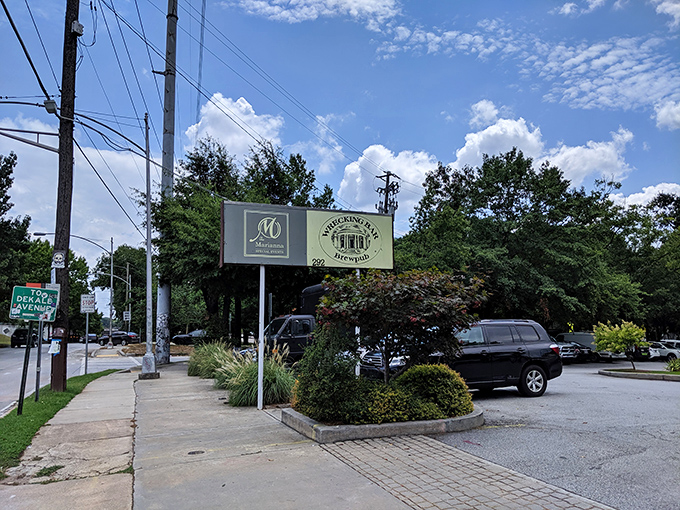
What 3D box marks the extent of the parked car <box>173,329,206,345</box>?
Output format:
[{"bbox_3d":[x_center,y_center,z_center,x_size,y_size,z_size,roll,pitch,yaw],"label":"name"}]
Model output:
[{"bbox_3d":[-13.433,7.813,50.000,4.700,1.450,1.830,1,-8,-16],"label":"parked car"}]

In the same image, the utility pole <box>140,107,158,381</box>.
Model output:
[{"bbox_3d":[-6.894,-0.511,19.048,0.600,9.590,0.600,0,-8,-24],"label":"utility pole"}]

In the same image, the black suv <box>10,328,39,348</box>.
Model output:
[{"bbox_3d":[-29.482,7.797,49.800,1.880,1.720,4.700,2,-8,-21],"label":"black suv"}]

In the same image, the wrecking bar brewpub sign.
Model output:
[{"bbox_3d":[-0.570,-0.335,11.050,3.680,1.200,0.300,2,-8,-23],"label":"wrecking bar brewpub sign"}]

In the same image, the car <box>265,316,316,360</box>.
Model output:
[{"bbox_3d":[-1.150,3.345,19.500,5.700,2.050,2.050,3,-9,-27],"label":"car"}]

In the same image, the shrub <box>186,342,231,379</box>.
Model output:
[{"bbox_3d":[-4.594,3.615,18.600,1.400,1.250,1.400,2,-8,-23],"label":"shrub"}]

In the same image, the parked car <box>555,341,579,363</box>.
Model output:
[{"bbox_3d":[13.363,6.100,35.000,2.000,1.900,5.500,3,-9,-27],"label":"parked car"}]

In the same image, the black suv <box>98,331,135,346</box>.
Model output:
[{"bbox_3d":[-25.775,9.753,62.000,4.700,1.700,1.880,-2,-8,3],"label":"black suv"}]

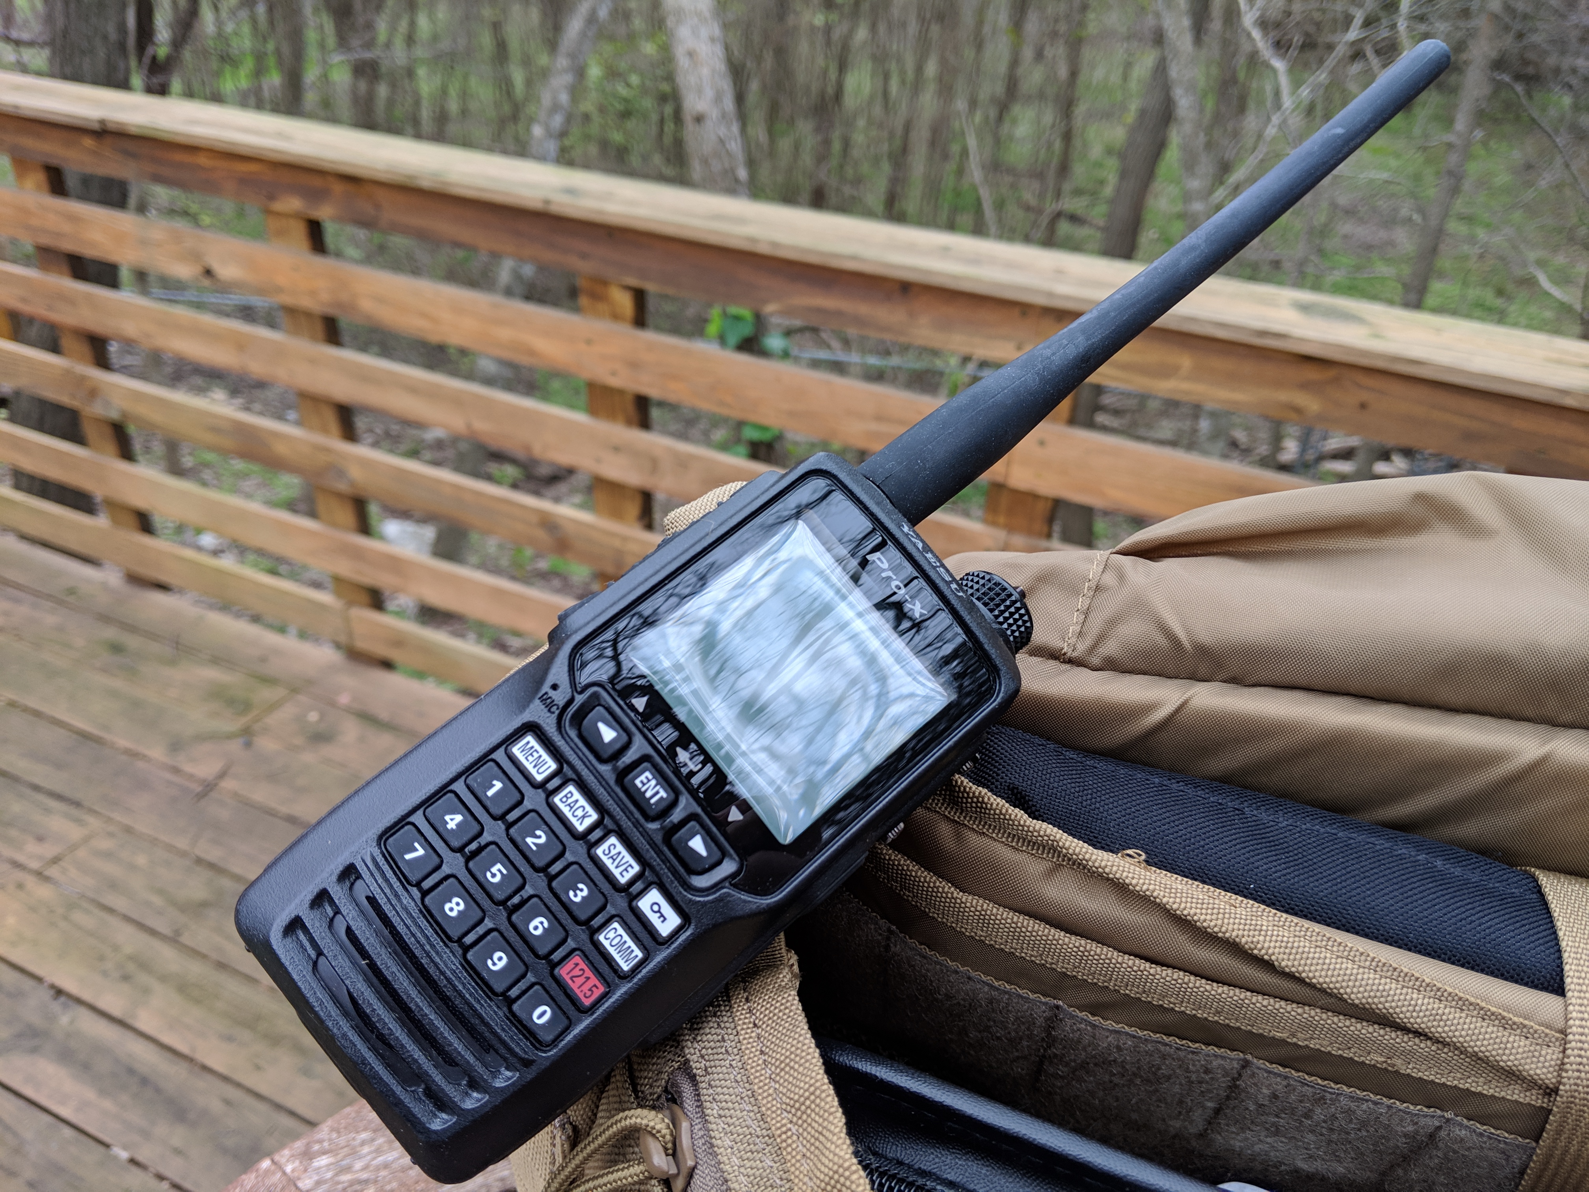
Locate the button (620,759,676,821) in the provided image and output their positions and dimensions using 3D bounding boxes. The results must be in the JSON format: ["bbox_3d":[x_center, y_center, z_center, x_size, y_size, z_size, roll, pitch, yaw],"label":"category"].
[{"bbox_3d":[-0.024,0.032,0.204,0.006,0.002,0.007,-39,87,-20],"label":"button"}]

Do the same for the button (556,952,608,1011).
[{"bbox_3d":[-0.033,0.060,0.193,0.005,0.002,0.007,-39,87,-20],"label":"button"}]

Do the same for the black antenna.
[{"bbox_3d":[0.088,-0.077,0.278,0.201,0.015,0.015,-39,87,-20],"label":"black antenna"}]

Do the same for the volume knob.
[{"bbox_3d":[0.037,0.004,0.242,0.009,0.018,0.018,-39,87,-20],"label":"volume knob"}]

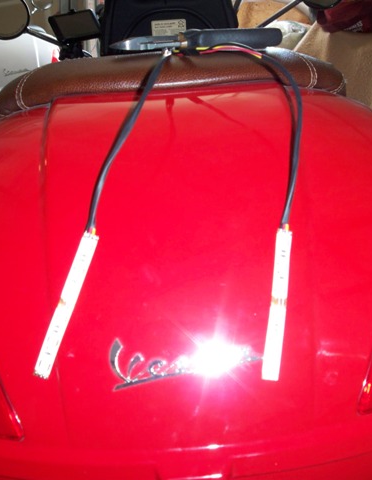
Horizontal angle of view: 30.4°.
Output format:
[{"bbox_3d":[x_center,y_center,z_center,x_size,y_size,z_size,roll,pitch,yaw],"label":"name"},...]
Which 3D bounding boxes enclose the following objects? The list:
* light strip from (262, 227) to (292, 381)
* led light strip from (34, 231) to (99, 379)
[{"bbox_3d":[0.060,0.040,0.442,0.010,0.100,0.004,10,-17,-7],"label":"light strip"},{"bbox_3d":[-0.078,0.041,0.448,0.010,0.100,0.004,15,-17,9],"label":"led light strip"}]

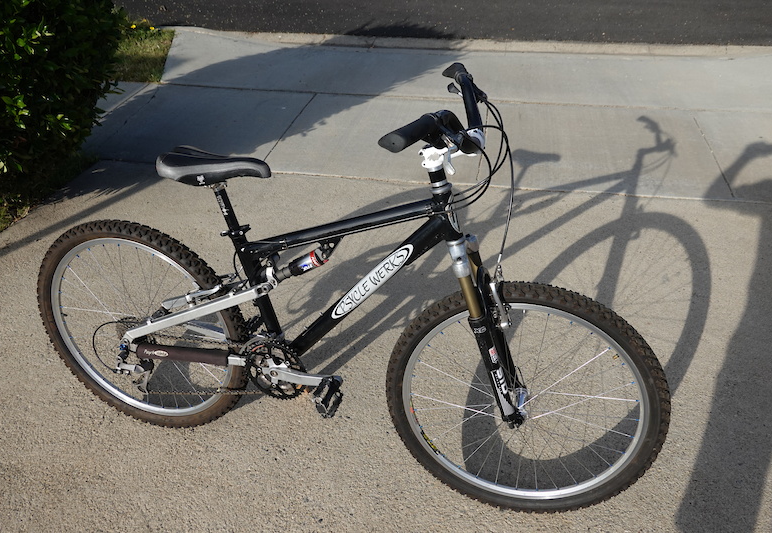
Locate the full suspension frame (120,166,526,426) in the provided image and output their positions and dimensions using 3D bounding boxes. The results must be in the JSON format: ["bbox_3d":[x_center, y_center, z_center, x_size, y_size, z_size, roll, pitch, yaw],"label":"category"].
[{"bbox_3d":[-0.177,0.019,1.492,1.082,0.611,0.180,9,28,14],"label":"full suspension frame"}]

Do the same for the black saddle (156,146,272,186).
[{"bbox_3d":[-0.390,-0.226,1.437,0.278,0.076,0.148,9,28,14],"label":"black saddle"}]

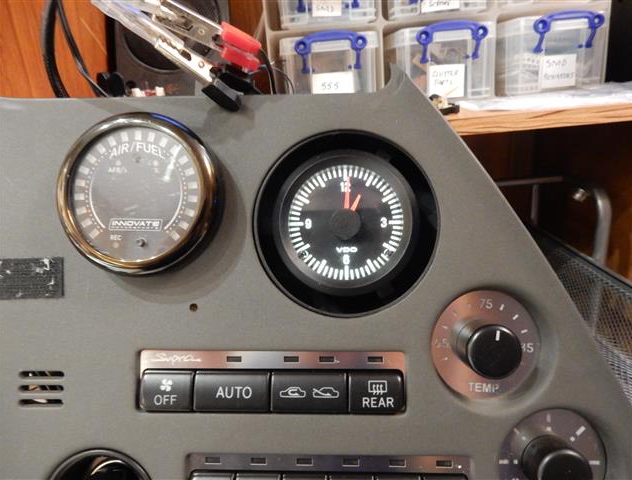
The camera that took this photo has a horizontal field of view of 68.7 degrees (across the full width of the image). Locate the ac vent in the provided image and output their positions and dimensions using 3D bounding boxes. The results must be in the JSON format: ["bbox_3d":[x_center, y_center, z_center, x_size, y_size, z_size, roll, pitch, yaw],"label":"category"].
[{"bbox_3d":[-0.109,0.059,0.185,0.018,0.014,0.005,1,0,0],"label":"ac vent"}]

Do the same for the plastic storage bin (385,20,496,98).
[{"bbox_3d":[0.113,-0.176,0.469,0.085,0.066,0.120,-7,20,-3],"label":"plastic storage bin"}]

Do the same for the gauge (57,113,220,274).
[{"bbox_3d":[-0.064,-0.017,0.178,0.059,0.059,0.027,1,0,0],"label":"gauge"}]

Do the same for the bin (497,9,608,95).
[{"bbox_3d":[0.217,-0.188,0.475,0.085,0.066,0.120,-7,20,-3],"label":"bin"}]

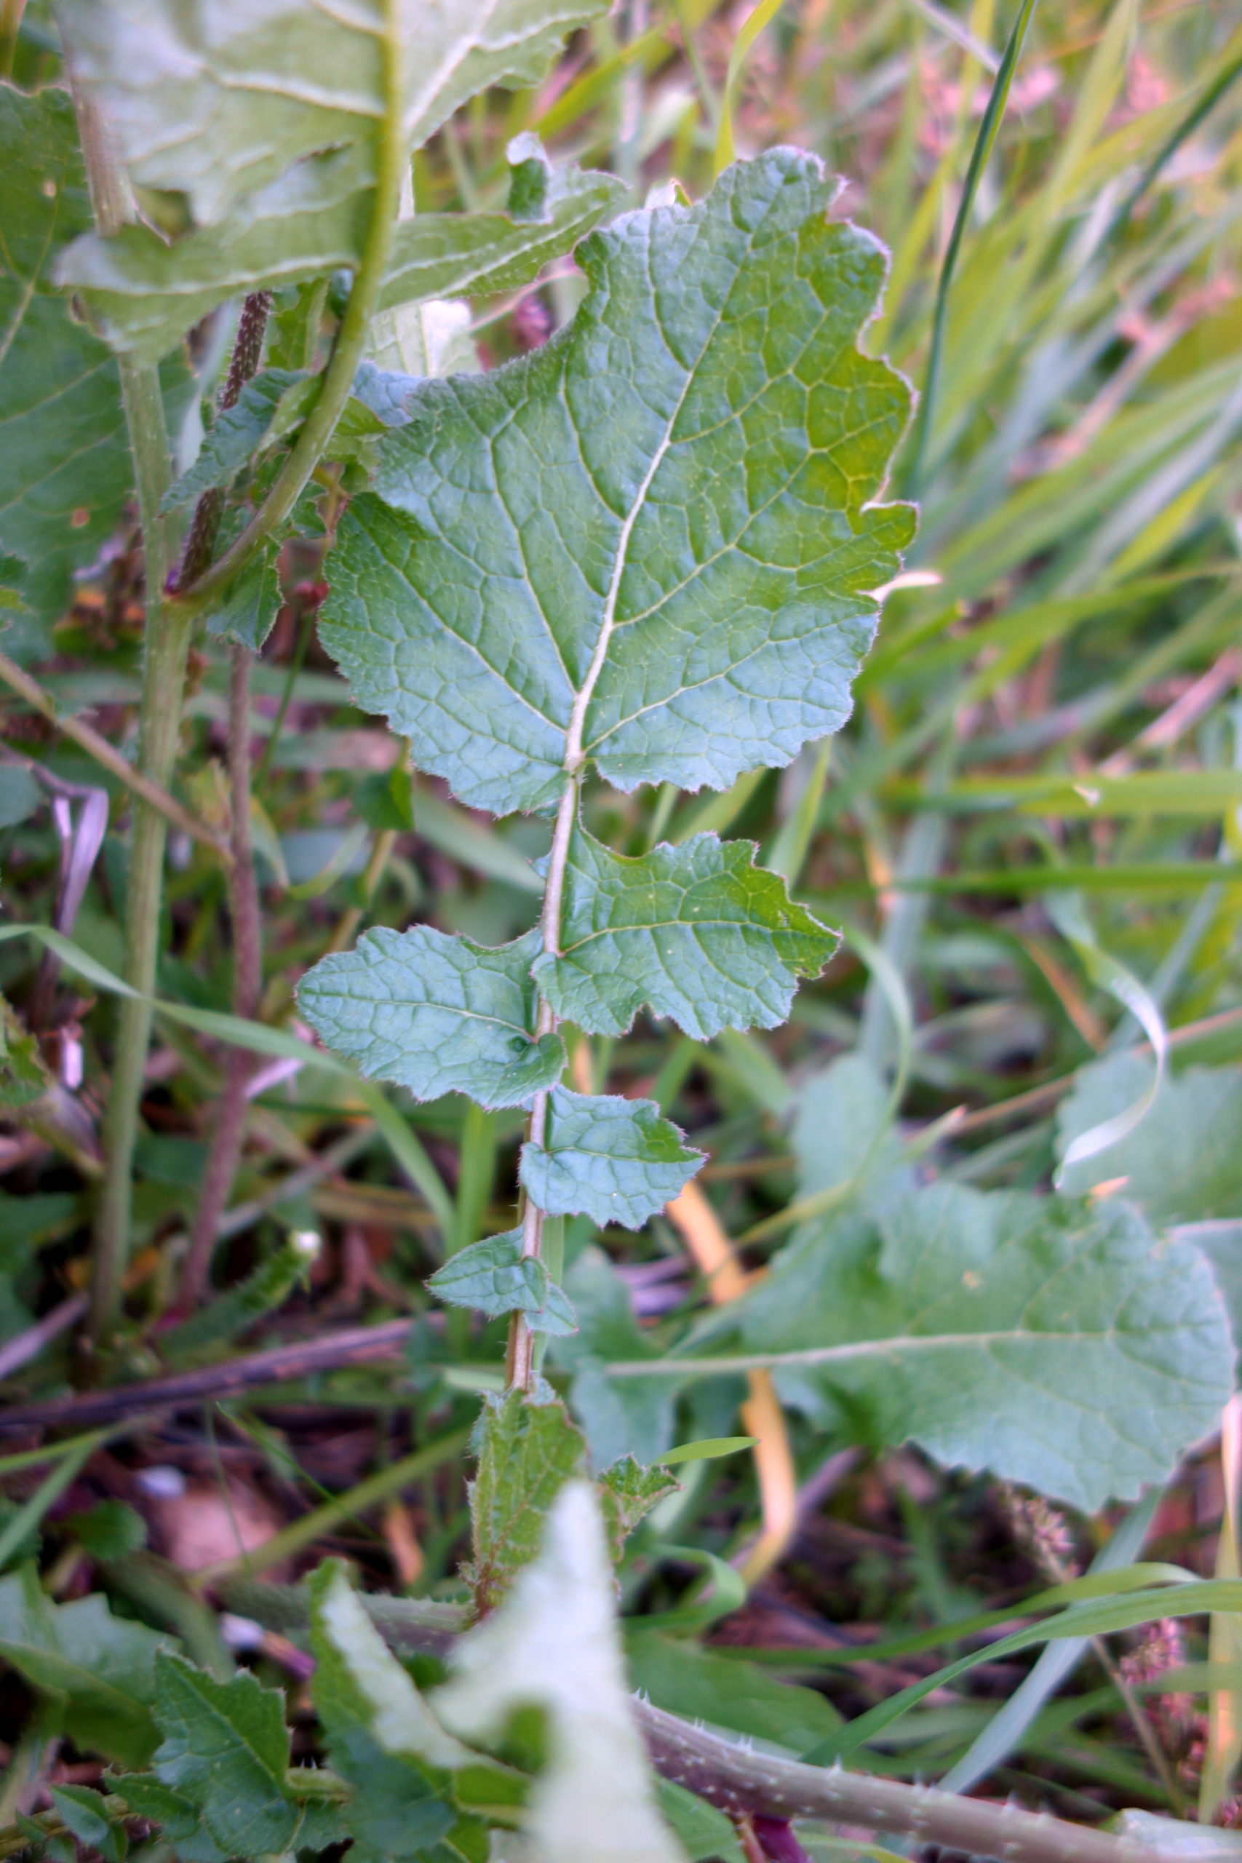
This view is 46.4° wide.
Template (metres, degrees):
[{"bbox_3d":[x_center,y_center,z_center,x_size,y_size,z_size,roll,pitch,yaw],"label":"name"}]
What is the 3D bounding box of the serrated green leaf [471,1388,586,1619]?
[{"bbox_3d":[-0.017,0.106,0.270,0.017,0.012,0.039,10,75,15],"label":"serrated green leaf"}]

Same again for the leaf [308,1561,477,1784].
[{"bbox_3d":[-0.039,0.128,0.250,0.025,0.018,0.037,-21,84,-4],"label":"leaf"}]

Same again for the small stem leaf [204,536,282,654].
[{"bbox_3d":[-0.068,-0.061,0.262,0.012,0.007,0.021,-14,77,-22],"label":"small stem leaf"}]

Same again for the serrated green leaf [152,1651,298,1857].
[{"bbox_3d":[-0.075,0.156,0.275,0.027,0.013,0.034,0,57,-7],"label":"serrated green leaf"}]

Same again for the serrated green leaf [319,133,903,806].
[{"bbox_3d":[-0.001,-0.079,0.255,0.098,0.128,0.028,18,-5,4],"label":"serrated green leaf"}]

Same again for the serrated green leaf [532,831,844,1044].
[{"bbox_3d":[0.011,0.000,0.250,0.053,0.016,0.038,0,82,-6],"label":"serrated green leaf"}]

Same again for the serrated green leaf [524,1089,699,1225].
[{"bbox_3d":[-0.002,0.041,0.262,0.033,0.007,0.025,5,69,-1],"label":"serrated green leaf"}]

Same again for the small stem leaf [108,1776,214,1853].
[{"bbox_3d":[-0.078,0.149,0.245,0.017,0.007,0.009,14,53,3],"label":"small stem leaf"}]

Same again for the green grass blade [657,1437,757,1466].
[{"bbox_3d":[0.015,0.093,0.260,0.019,0.004,0.003,-14,69,-6],"label":"green grass blade"}]

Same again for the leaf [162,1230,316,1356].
[{"bbox_3d":[-0.090,0.085,0.340,0.043,0.010,0.011,-38,73,-14],"label":"leaf"}]

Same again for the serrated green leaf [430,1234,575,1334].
[{"bbox_3d":[-0.021,0.062,0.255,0.027,0.010,0.018,0,76,6],"label":"serrated green leaf"}]

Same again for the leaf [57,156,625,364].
[{"bbox_3d":[-0.042,-0.102,0.222,0.084,0.028,0.018,-9,23,-12],"label":"leaf"}]

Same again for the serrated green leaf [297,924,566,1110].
[{"bbox_3d":[-0.033,0.015,0.250,0.047,0.014,0.031,9,79,5],"label":"serrated green leaf"}]

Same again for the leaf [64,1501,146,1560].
[{"bbox_3d":[-0.132,0.153,0.370,0.019,0.005,0.014,-3,45,-3],"label":"leaf"}]

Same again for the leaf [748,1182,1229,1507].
[{"bbox_3d":[0.085,0.097,0.345,0.115,0.020,0.074,-2,57,-5],"label":"leaf"}]

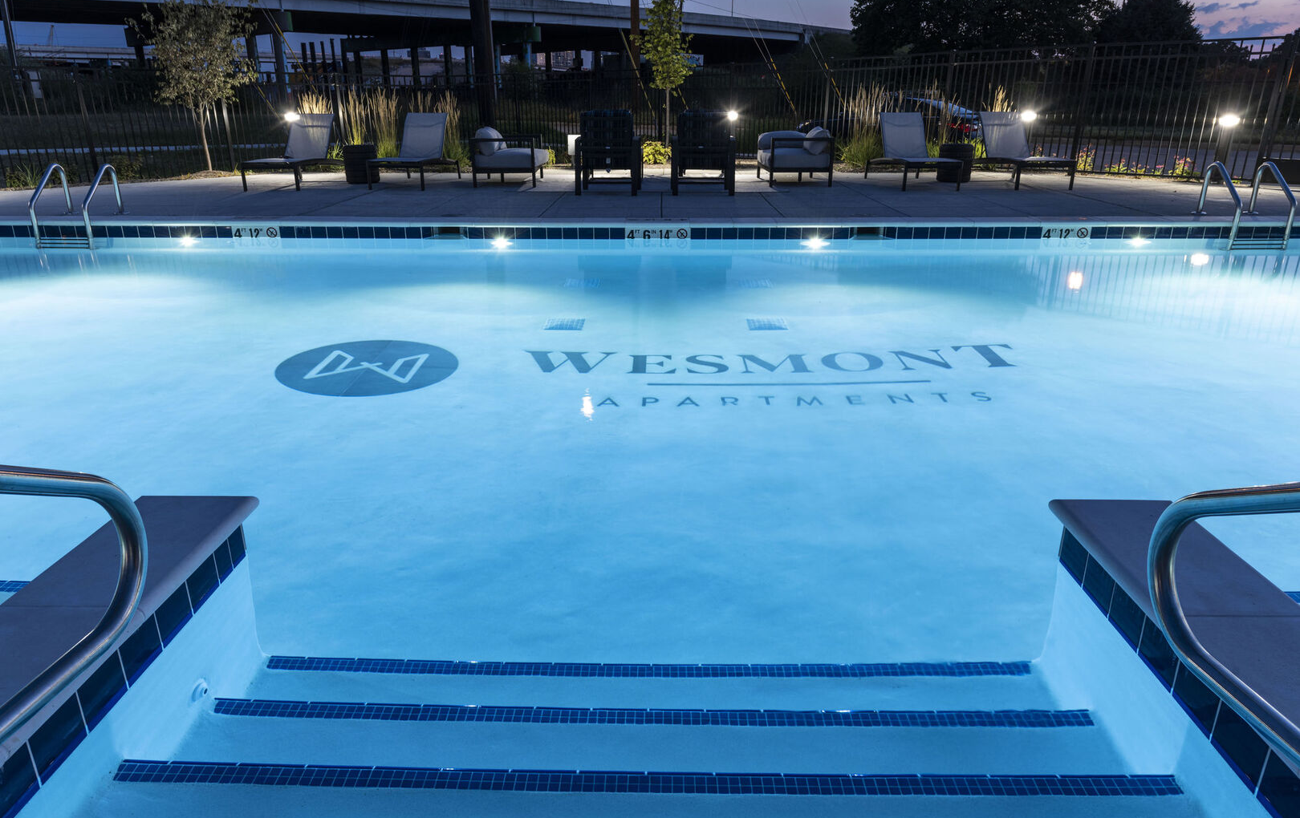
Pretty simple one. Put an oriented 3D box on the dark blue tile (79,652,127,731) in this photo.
[{"bbox_3d":[-1.258,0.645,1.988,0.010,0.150,0.151,0,20,1],"label":"dark blue tile"}]

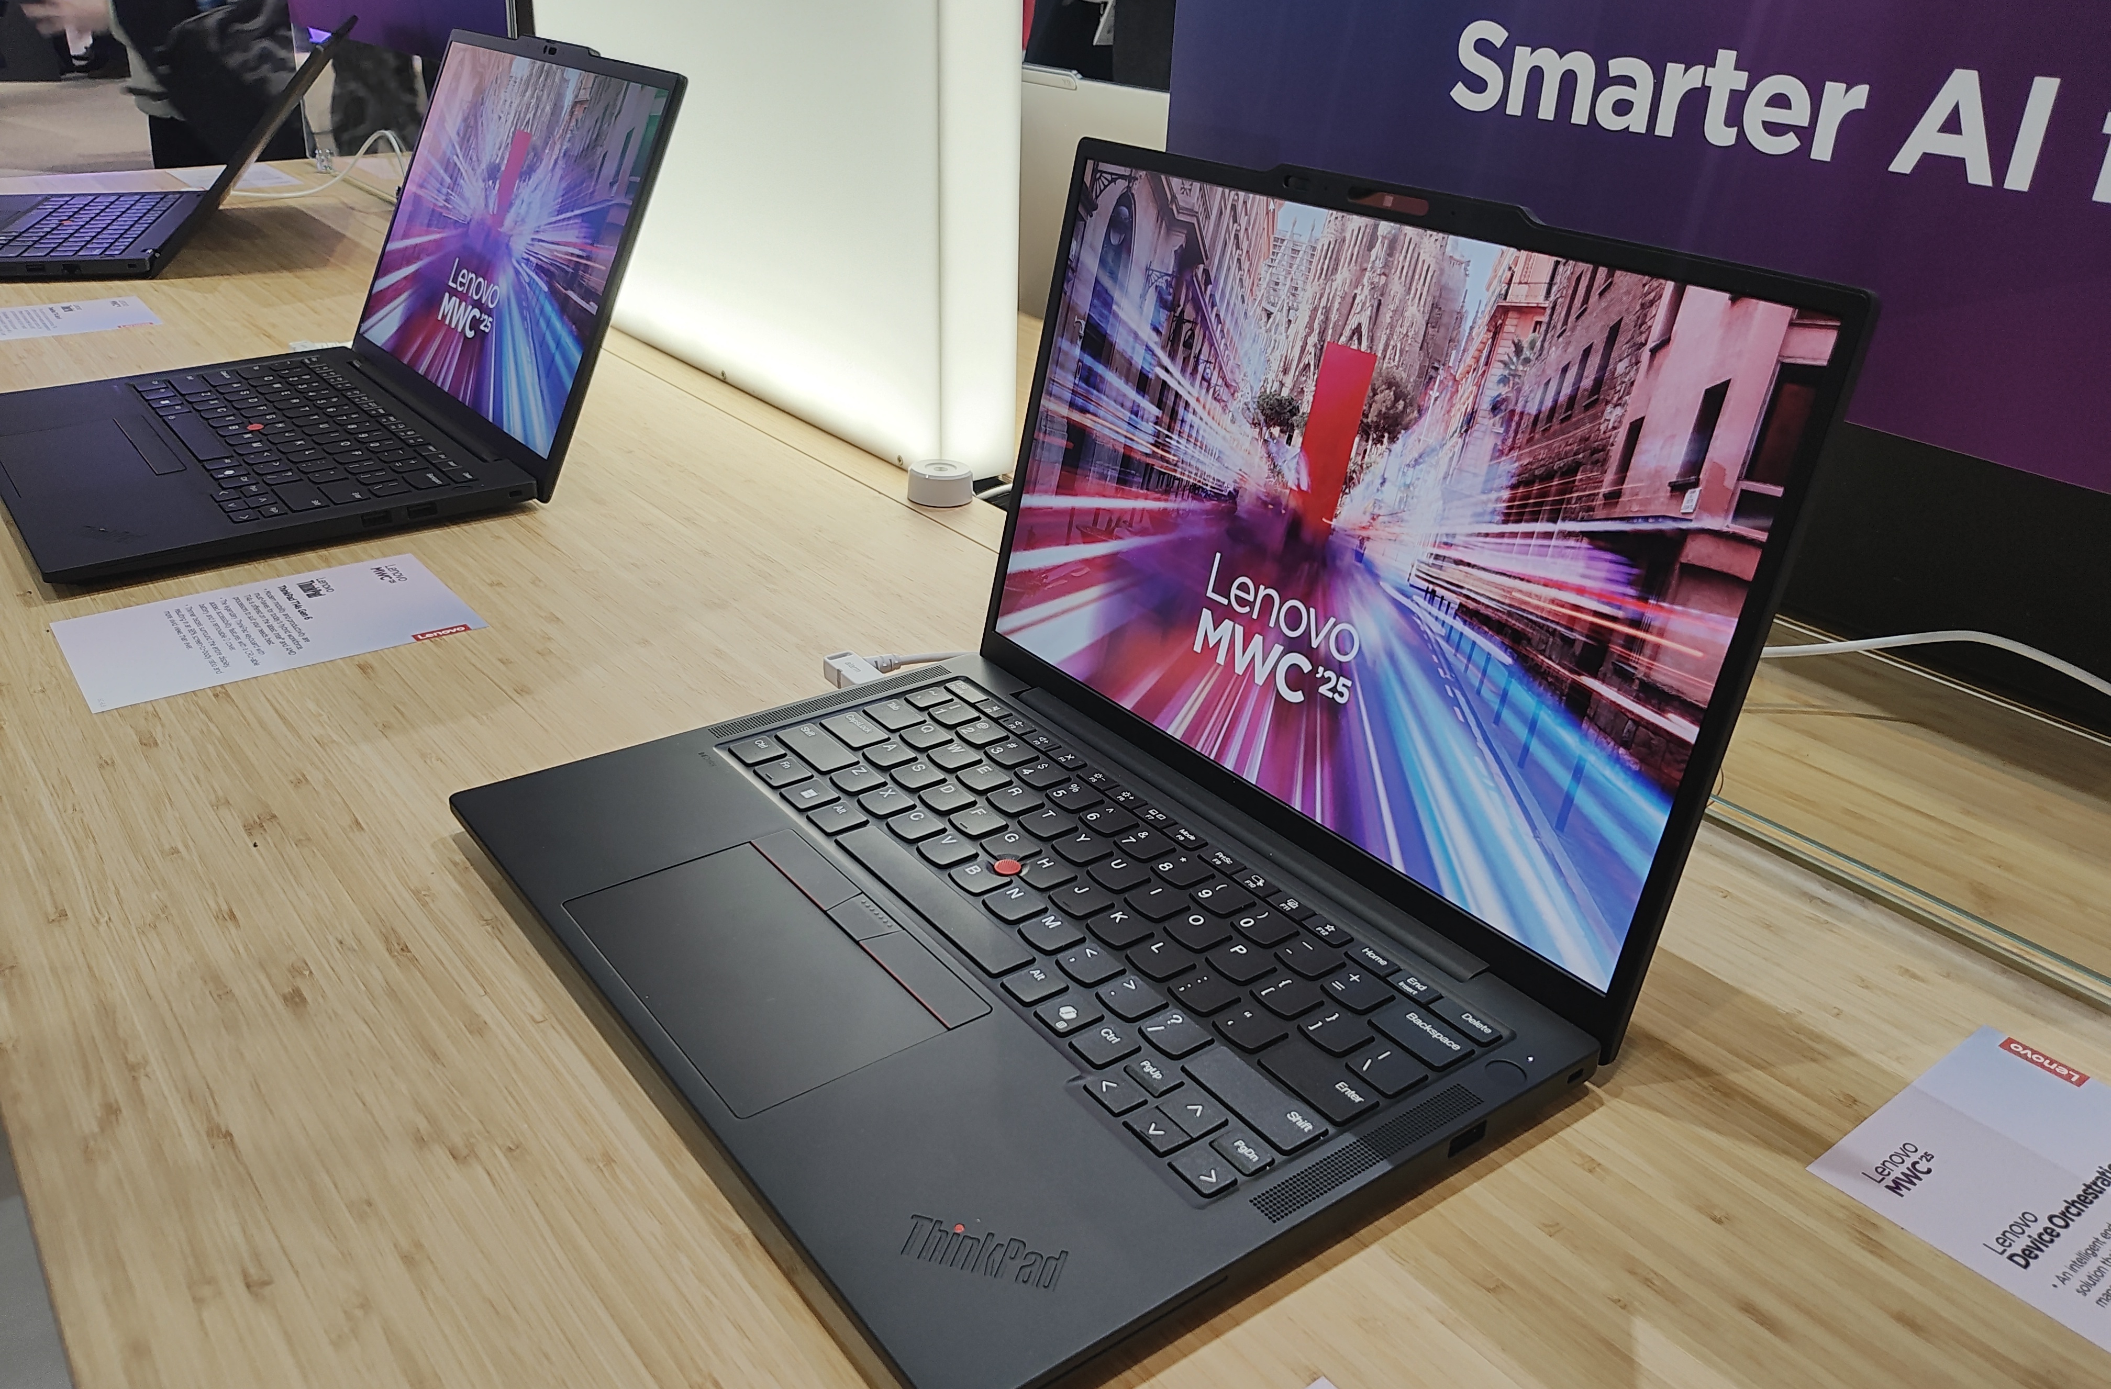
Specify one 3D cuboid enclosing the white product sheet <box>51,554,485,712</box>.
[{"bbox_3d":[-0.337,-0.030,0.655,0.149,0.001,0.104,-18,33,-35],"label":"white product sheet"}]

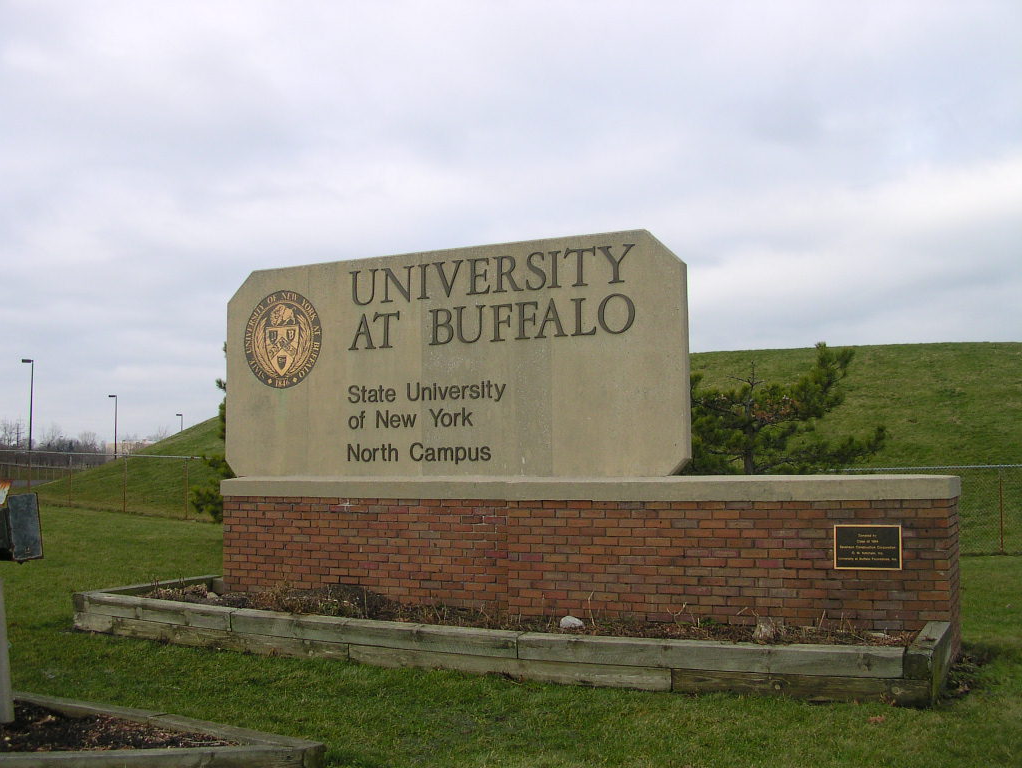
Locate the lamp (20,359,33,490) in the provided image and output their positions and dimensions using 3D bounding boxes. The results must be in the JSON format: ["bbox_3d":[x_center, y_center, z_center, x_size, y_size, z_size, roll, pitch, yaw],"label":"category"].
[{"bbox_3d":[-32.771,2.738,74.000,0.740,8.750,0.400,0,-5,-9],"label":"lamp"}]

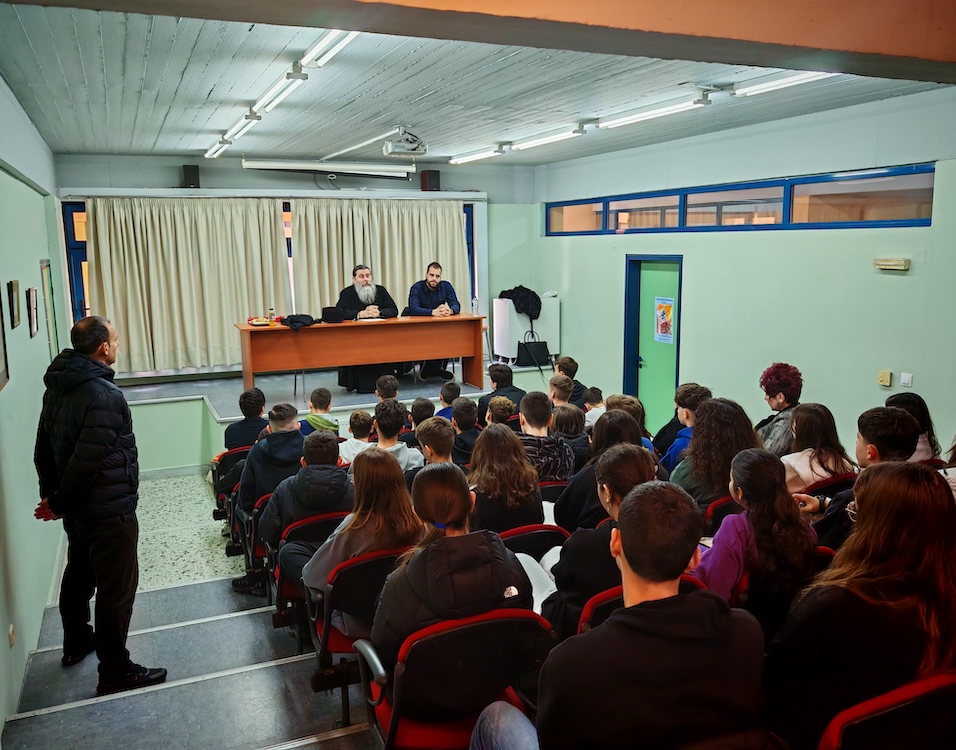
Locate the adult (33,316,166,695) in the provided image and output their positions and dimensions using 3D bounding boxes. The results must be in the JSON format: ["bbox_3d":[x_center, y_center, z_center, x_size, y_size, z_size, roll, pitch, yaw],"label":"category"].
[{"bbox_3d":[-1.838,0.607,3.729,0.560,1.750,0.450,7,12,37],"label":"adult"}]

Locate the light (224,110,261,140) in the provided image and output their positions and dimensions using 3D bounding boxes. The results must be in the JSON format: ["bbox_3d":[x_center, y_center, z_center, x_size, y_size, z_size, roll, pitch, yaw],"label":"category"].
[{"bbox_3d":[-1.934,-2.040,6.356,0.120,0.095,1.225,-5,11,-24],"label":"light"}]

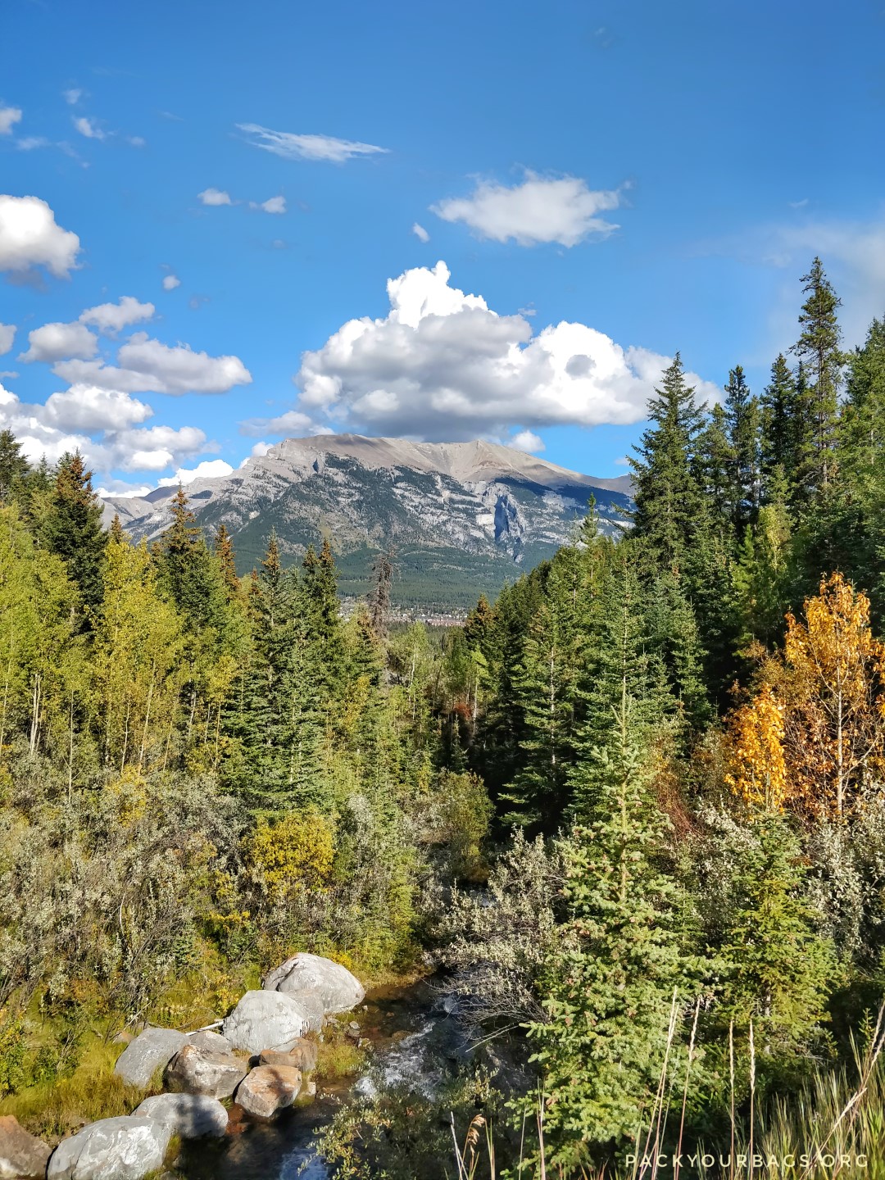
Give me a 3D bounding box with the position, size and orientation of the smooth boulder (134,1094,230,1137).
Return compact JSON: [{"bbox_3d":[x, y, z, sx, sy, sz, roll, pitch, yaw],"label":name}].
[{"bbox_3d":[-3.056,6.117,9.500,1.150,0.500,0.750,0,0,0],"label":"smooth boulder"}]

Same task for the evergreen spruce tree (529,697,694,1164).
[{"bbox_3d":[1.622,3.256,7.800,1.750,4.550,1.750,0,0,0],"label":"evergreen spruce tree"}]

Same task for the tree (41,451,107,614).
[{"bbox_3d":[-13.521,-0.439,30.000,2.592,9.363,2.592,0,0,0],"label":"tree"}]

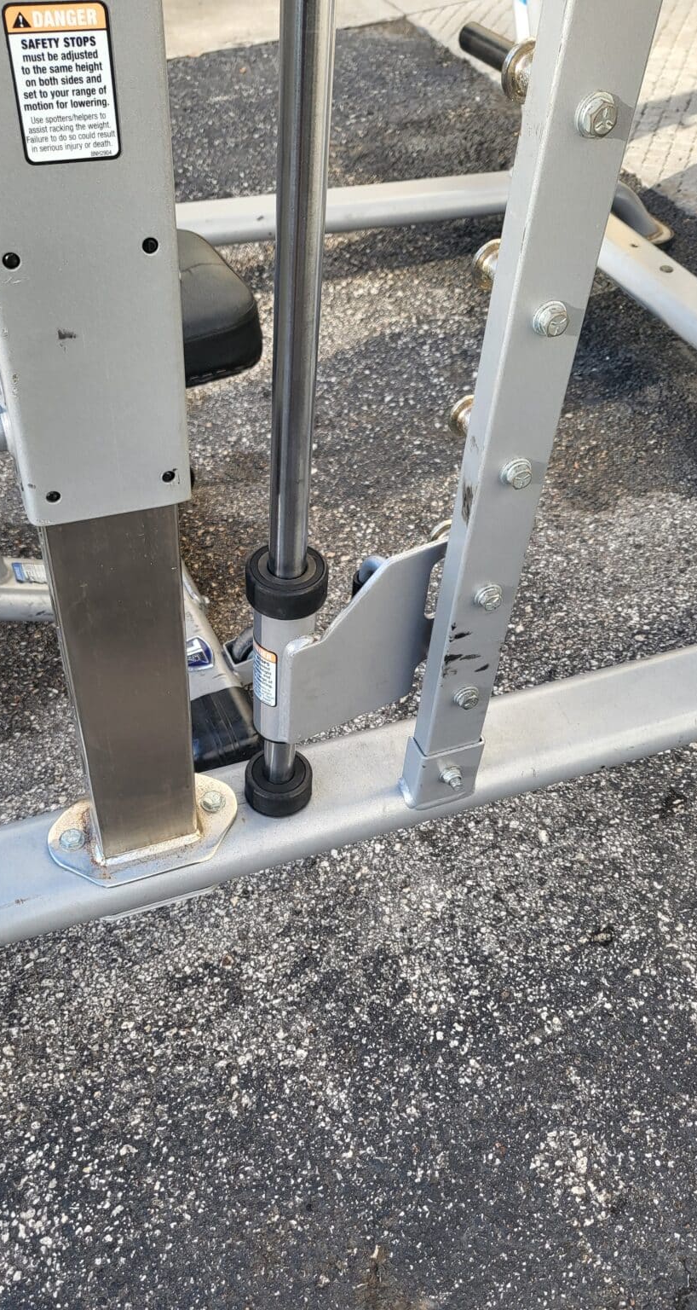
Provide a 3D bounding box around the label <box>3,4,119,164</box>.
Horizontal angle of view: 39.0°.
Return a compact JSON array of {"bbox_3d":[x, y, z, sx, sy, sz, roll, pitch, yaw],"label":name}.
[{"bbox_3d":[-0.118,-0.237,0.410,0.041,0.059,0.002,-14,47,-19],"label":"label"}]

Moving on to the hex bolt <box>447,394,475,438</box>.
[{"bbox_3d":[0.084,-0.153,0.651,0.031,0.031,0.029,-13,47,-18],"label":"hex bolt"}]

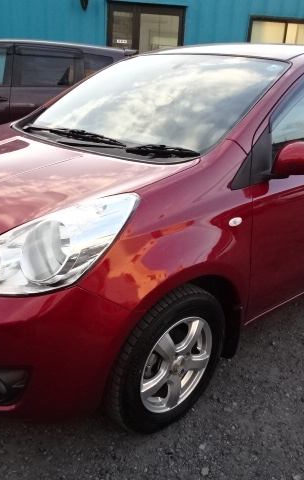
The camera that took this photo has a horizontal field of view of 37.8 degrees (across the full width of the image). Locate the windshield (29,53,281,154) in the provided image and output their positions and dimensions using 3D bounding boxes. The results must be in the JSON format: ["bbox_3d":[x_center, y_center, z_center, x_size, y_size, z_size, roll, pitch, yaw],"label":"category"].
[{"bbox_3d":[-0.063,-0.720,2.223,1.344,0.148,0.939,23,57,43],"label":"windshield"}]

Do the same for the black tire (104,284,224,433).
[{"bbox_3d":[0.055,0.461,1.759,0.579,0.579,0.178,-14,26,-40],"label":"black tire"}]

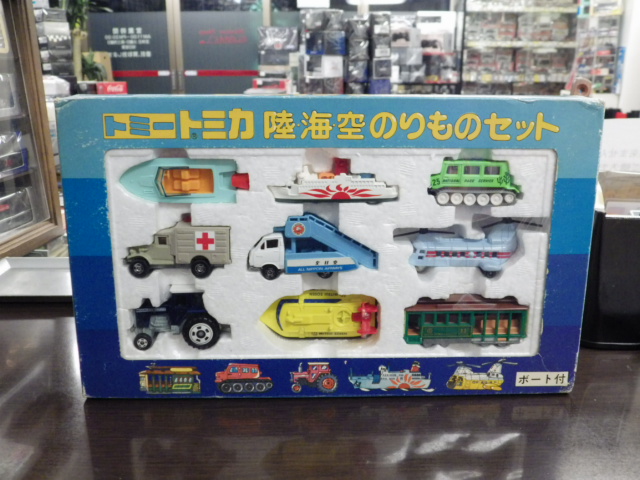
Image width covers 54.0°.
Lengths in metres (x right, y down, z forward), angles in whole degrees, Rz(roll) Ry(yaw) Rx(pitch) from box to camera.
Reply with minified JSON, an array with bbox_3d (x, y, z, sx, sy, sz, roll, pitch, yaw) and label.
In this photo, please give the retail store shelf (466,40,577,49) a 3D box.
[{"bbox_3d":[1.667,-1.666,5.384,0.910,0.055,0.380,0,14,0],"label":"retail store shelf"}]

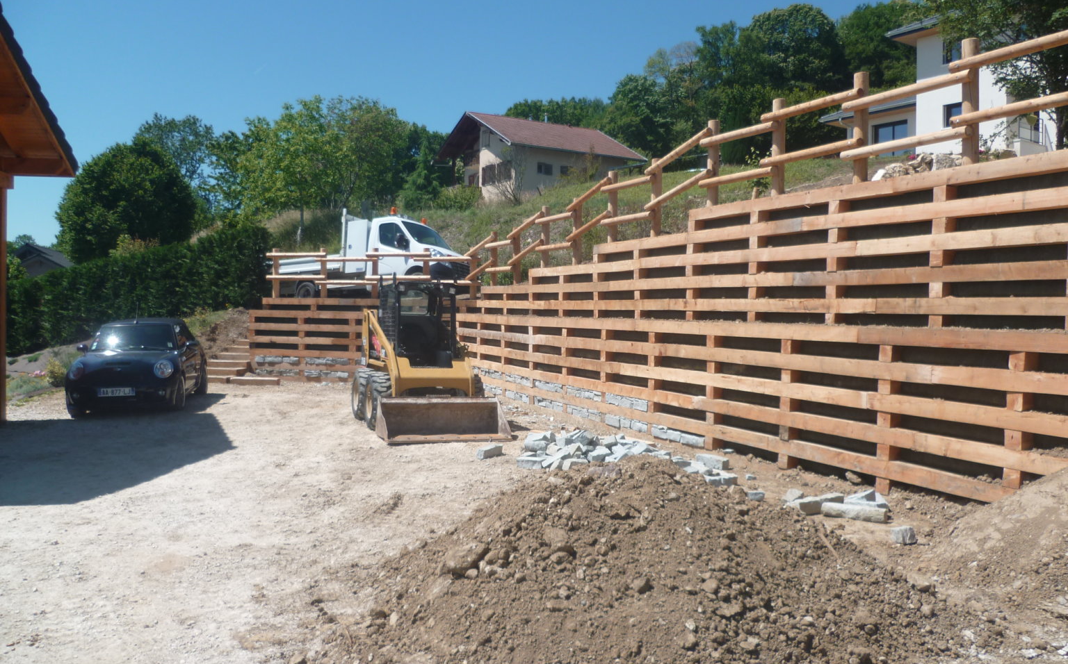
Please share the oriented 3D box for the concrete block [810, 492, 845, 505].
[{"bbox_3d":[2.393,1.382,7.050,0.290,0.120,0.150,-1,2,-26],"label":"concrete block"}]

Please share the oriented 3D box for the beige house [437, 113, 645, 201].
[{"bbox_3d":[0.316,-12.752,65.722,12.238,6.670,11.310,-1,2,-34],"label":"beige house"}]

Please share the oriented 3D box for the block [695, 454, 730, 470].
[{"bbox_3d":[1.820,1.309,8.768,0.140,0.110,0.360,-1,2,-34],"label":"block"}]

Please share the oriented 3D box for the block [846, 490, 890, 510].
[{"bbox_3d":[2.766,1.395,7.150,0.360,0.140,0.260,1,2,18],"label":"block"}]

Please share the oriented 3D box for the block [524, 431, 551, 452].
[{"bbox_3d":[0.034,1.273,9.950,0.260,0.160,0.360,0,2,0],"label":"block"}]

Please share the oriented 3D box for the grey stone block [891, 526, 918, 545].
[{"bbox_3d":[2.575,1.406,6.010,0.155,0.100,0.125,-1,2,-24],"label":"grey stone block"}]

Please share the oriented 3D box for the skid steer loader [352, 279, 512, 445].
[{"bbox_3d":[-1.512,0.274,11.912,1.560,2.020,3.100,-1,2,-19],"label":"skid steer loader"}]

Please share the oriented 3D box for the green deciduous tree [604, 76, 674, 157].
[{"bbox_3d":[9.860,-20.472,82.000,6.500,8.000,6.500,0,2,0],"label":"green deciduous tree"}]

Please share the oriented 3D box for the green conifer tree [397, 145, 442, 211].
[{"bbox_3d":[-7.224,-9.854,55.000,2.900,4.300,2.900,0,2,0],"label":"green conifer tree"}]

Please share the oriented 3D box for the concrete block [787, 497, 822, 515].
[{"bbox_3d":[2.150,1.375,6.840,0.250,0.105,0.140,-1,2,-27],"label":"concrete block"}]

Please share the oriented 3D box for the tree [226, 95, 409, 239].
[{"bbox_3d":[-8.521,-6.453,34.000,7.000,5.800,6.300,0,2,0],"label":"tree"}]

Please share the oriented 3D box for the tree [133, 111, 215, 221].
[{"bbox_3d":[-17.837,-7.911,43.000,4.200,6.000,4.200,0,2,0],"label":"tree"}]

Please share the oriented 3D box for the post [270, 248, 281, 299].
[{"bbox_3d":[-5.829,-1.318,19.500,0.155,1.140,0.155,0,2,0],"label":"post"}]

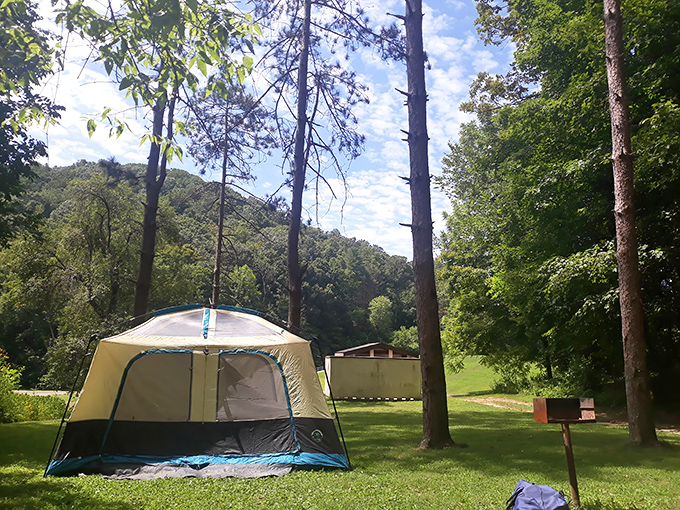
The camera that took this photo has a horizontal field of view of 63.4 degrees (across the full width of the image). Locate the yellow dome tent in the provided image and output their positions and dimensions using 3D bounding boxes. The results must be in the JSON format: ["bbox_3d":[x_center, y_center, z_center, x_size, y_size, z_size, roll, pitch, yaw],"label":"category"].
[{"bbox_3d":[-1.984,1.898,8.554,3.720,2.250,3.000,3,-11,-12],"label":"yellow dome tent"}]

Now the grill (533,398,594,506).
[{"bbox_3d":[2.279,1.988,5.565,0.500,1.040,0.380,1,-11,-2],"label":"grill"}]

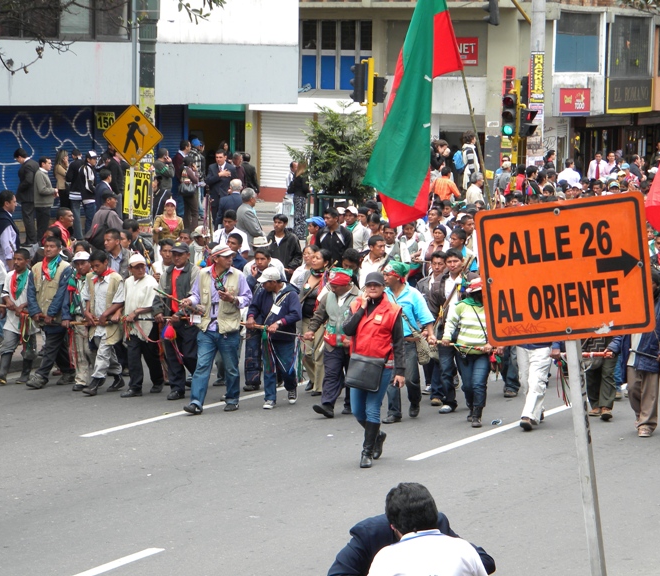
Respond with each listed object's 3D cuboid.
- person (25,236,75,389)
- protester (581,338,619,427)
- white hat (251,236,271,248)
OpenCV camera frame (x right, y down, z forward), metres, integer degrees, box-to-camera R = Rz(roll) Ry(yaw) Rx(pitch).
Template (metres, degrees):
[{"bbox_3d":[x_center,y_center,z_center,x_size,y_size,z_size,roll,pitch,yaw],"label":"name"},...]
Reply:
[{"bbox_3d":[-3.110,0.265,26.024,0.540,1.686,0.520,3,6,22],"label":"person"},{"bbox_3d":[2.755,0.541,23.525,0.500,1.630,0.450,3,6,18],"label":"protester"},{"bbox_3d":[-0.797,-0.529,27.100,0.240,0.120,0.280,3,6,27],"label":"white hat"}]

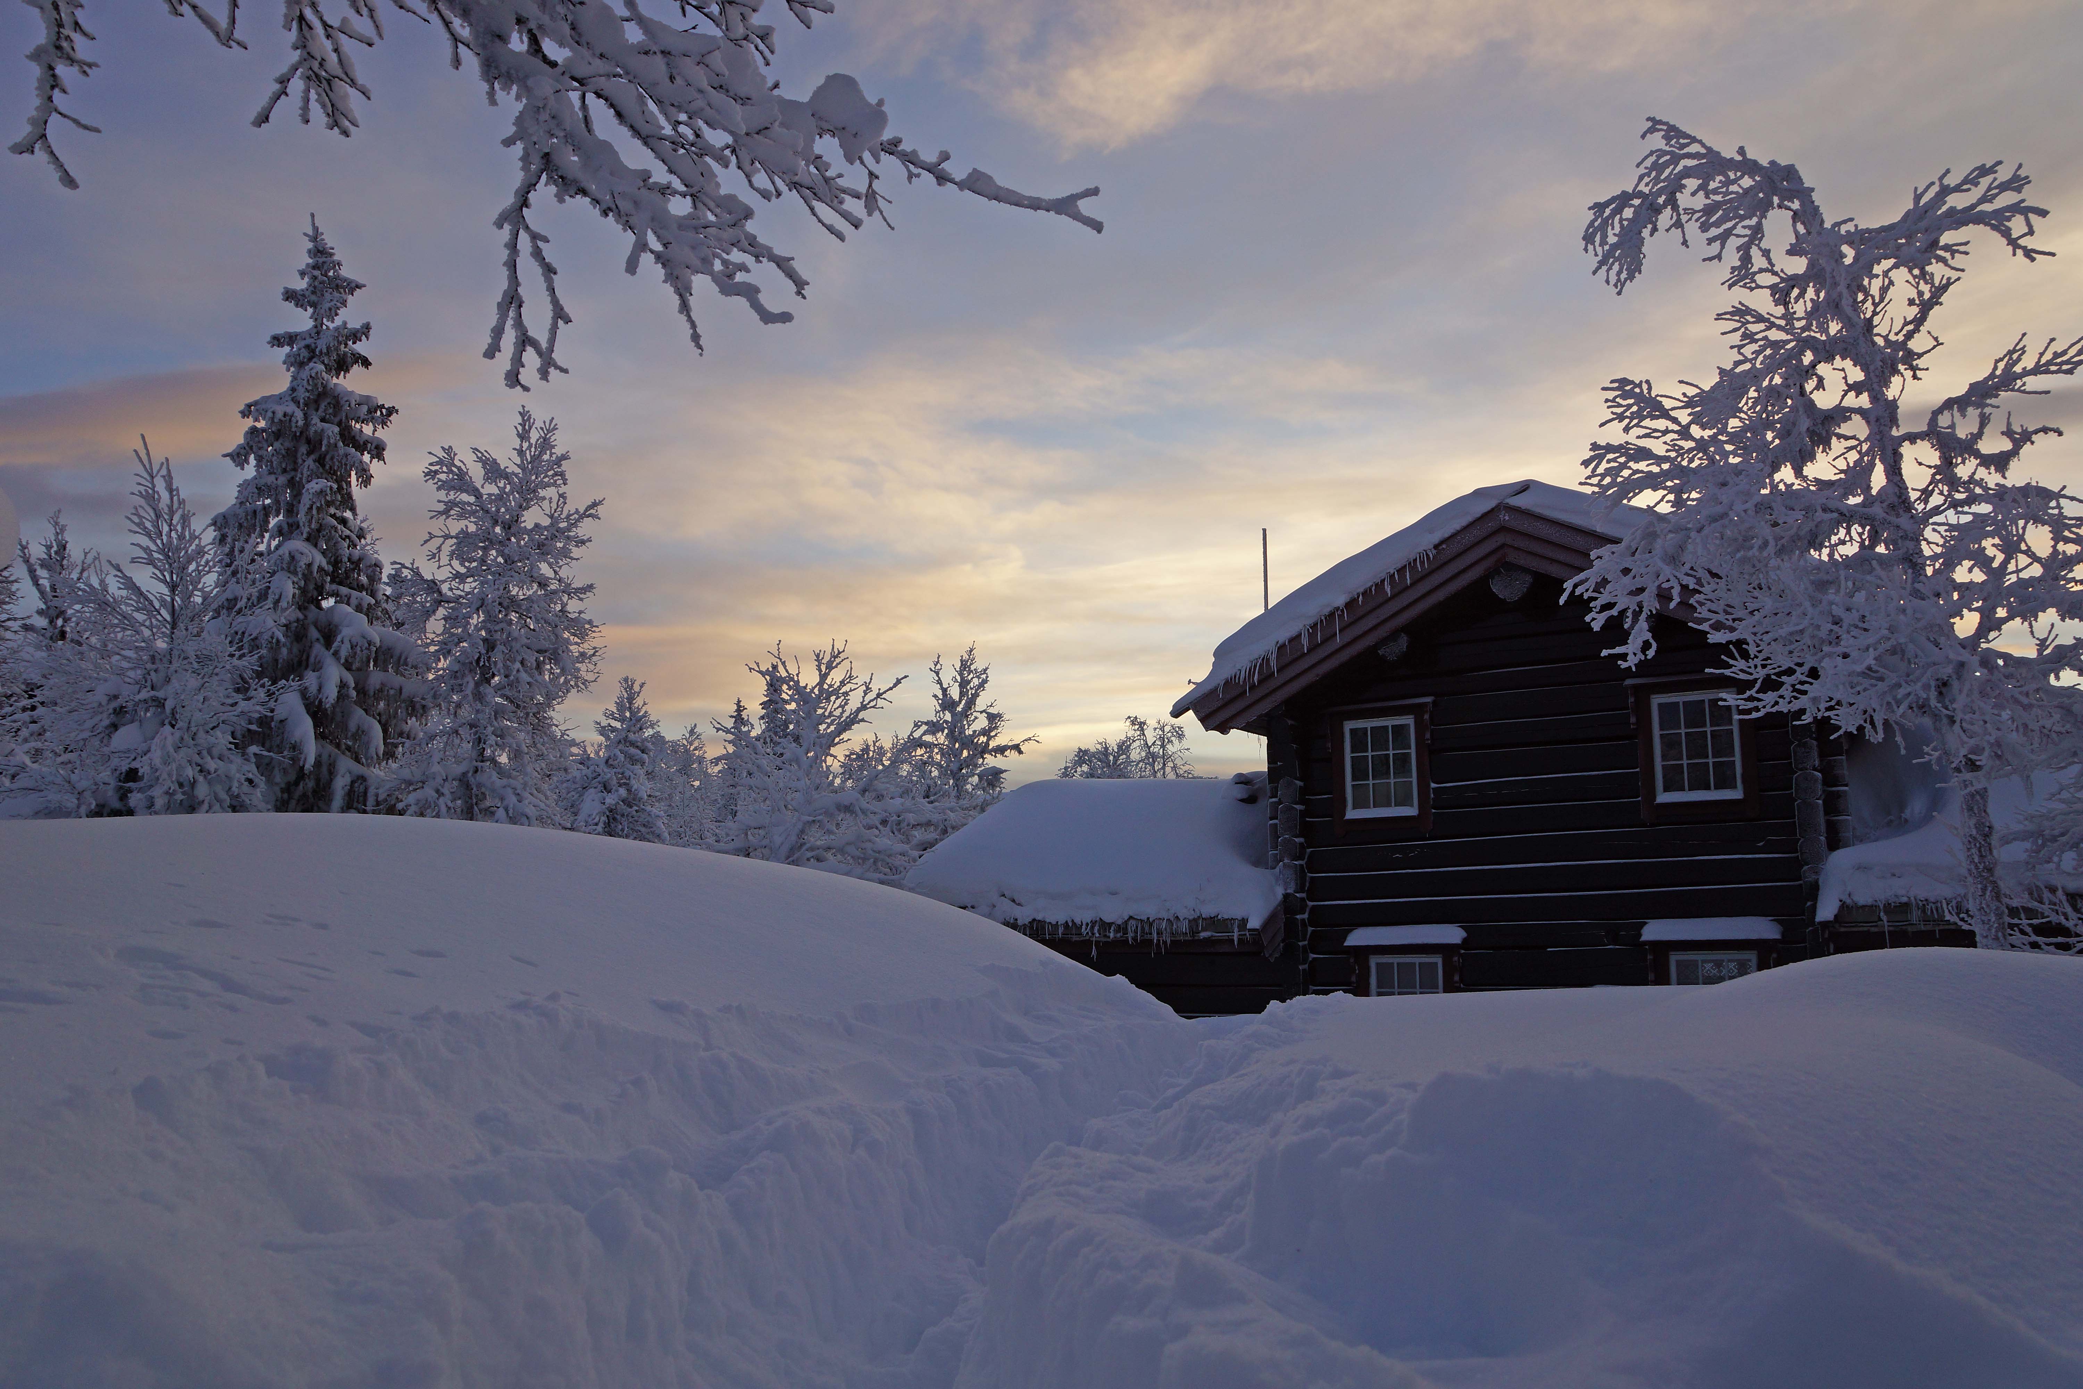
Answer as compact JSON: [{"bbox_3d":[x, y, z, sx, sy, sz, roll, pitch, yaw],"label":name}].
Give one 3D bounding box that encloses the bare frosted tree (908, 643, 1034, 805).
[{"bbox_3d":[-1.146,0.994,22.237,1.916,3.764,1.916,1,-12,-3],"label":"bare frosted tree"}]

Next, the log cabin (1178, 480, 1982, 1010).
[{"bbox_3d":[5.590,1.676,14.528,6.477,5.985,6.517,-6,-13,26],"label":"log cabin"}]

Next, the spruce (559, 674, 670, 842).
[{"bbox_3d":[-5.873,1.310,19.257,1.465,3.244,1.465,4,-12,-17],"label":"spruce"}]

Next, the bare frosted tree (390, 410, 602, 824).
[{"bbox_3d":[-7.033,-0.256,17.763,2.700,7.270,2.700,6,-13,-22],"label":"bare frosted tree"}]

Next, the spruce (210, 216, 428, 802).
[{"bbox_3d":[-8.660,-1.710,16.478,2.402,8.422,2.402,6,-13,-28],"label":"spruce"}]

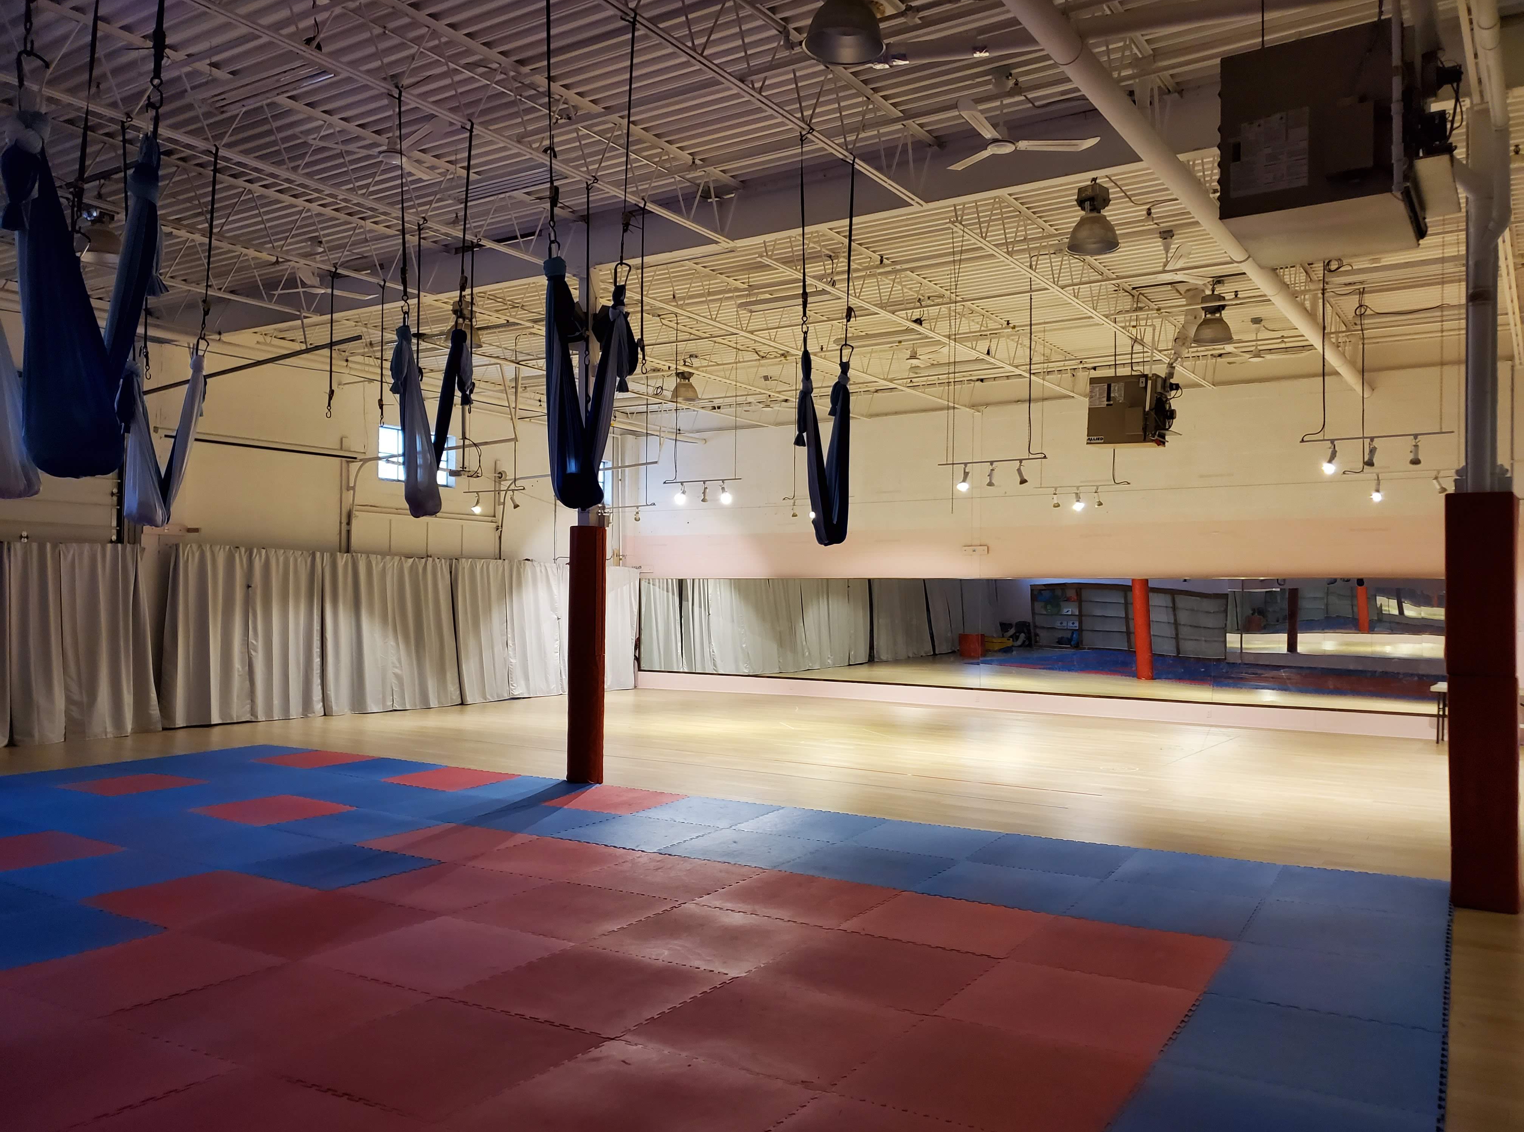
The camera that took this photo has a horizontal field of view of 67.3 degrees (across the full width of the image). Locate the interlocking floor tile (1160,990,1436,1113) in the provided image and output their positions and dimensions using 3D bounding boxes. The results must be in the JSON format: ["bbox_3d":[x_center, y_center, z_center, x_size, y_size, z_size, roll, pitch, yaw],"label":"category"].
[{"bbox_3d":[2.254,1.993,4.704,0.987,0.030,0.987,0,-2,31],"label":"interlocking floor tile"}]

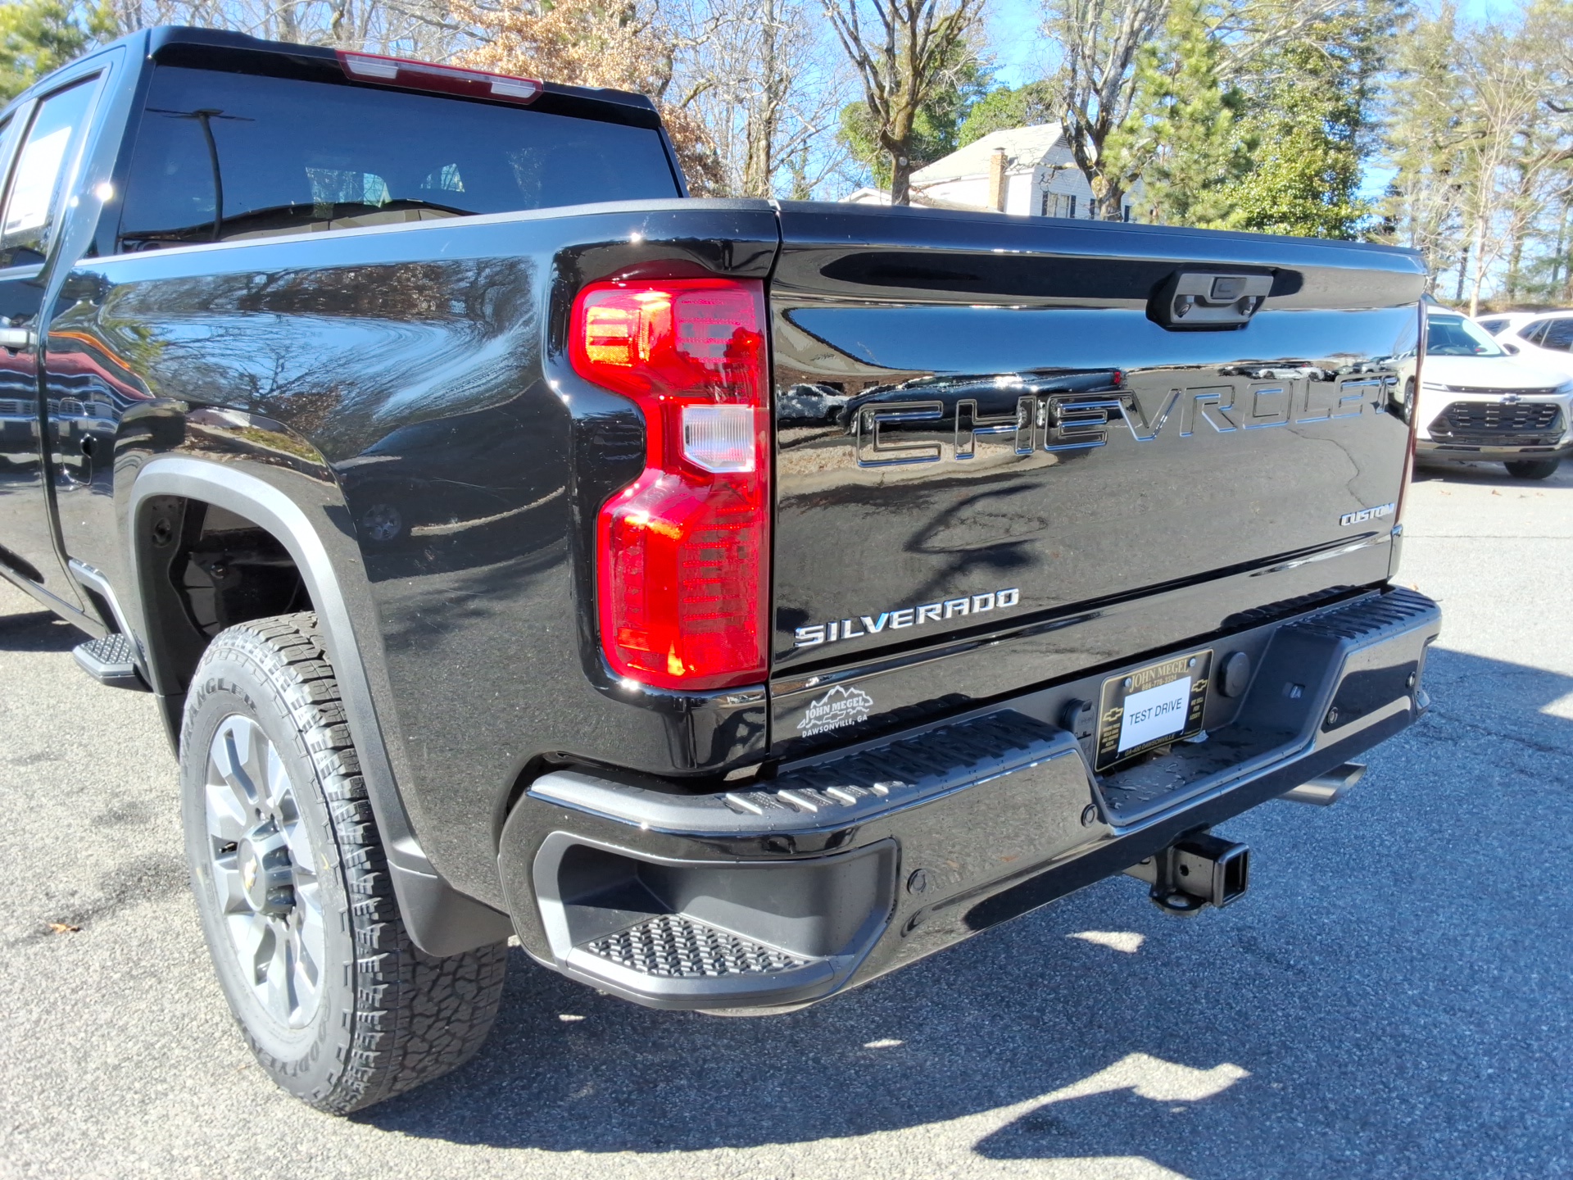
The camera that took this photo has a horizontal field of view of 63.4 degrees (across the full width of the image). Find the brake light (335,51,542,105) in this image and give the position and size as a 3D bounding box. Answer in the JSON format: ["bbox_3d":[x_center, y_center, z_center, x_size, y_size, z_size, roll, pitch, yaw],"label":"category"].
[{"bbox_3d":[-0.902,-1.334,3.334,0.580,0.070,0.060,-10,15,-41],"label":"brake light"}]

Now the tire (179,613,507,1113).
[{"bbox_3d":[-0.807,0.460,2.248,0.280,0.840,0.850,-10,15,-41],"label":"tire"}]

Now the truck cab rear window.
[{"bbox_3d":[-0.889,-1.062,3.374,1.640,0.460,0.070,-10,8,-41],"label":"truck cab rear window"}]

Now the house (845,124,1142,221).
[{"bbox_3d":[12.350,-23.650,75.000,12.000,7.200,12.500,10,15,40],"label":"house"}]

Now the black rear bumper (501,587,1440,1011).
[{"bbox_3d":[0.520,0.229,2.019,1.970,0.265,0.420,-10,15,-41],"label":"black rear bumper"}]

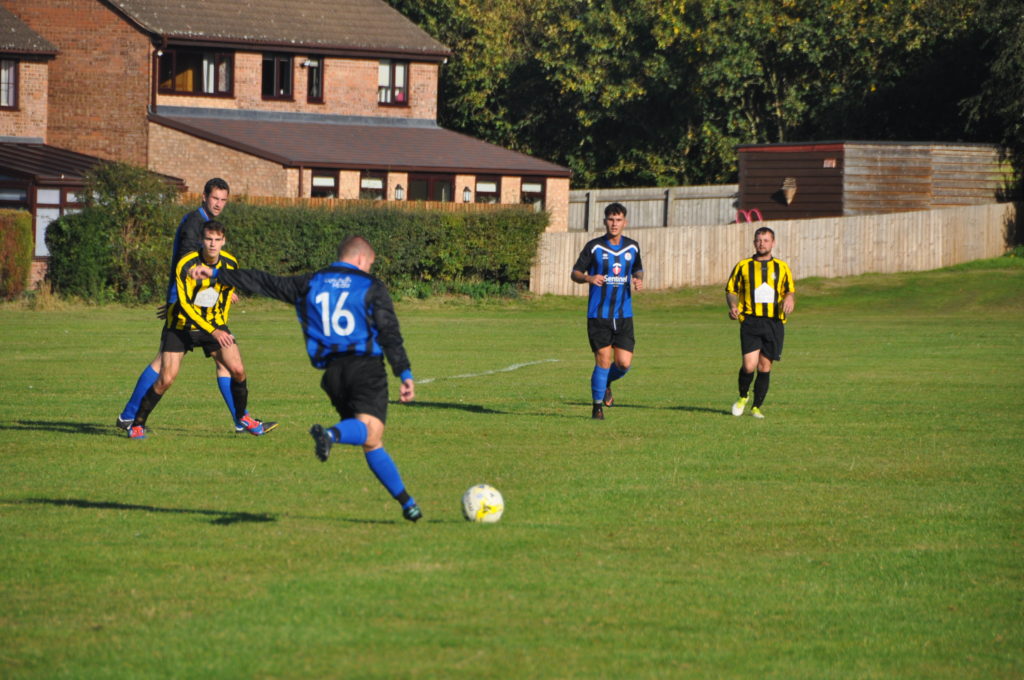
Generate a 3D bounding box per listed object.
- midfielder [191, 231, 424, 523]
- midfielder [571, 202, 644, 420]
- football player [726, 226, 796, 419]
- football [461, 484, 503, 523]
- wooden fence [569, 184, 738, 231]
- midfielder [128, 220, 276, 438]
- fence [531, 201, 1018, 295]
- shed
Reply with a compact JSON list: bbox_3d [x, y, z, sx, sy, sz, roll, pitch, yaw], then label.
[{"bbox_3d":[-1.115,0.211,46.000,1.050,1.500,0.800,2,1,25],"label":"midfielder"},{"bbox_3d":[0.783,-0.234,69.900,0.600,1.770,0.500,1,1,2],"label":"midfielder"},{"bbox_3d":[2.196,-0.154,75.000,0.600,1.680,0.500,1,1,3],"label":"football player"},{"bbox_3d":[-0.153,0.884,45.700,0.220,0.220,0.220,1,1,0],"label":"football"},{"bbox_3d":[3.022,-2.360,182.000,4.200,2.000,0.120,2,1,26],"label":"wooden fence"},{"bbox_3d":[-2.215,-0.075,61.000,0.880,1.540,0.620,1,1,-23],"label":"midfielder"},{"bbox_3d":[5.270,-1.839,170.500,12.056,2.024,0.200,1,1,-35],"label":"fence"},{"bbox_3d":[7.733,-3.008,182.159,2.600,2.300,7.000,2,1,33],"label":"shed"}]

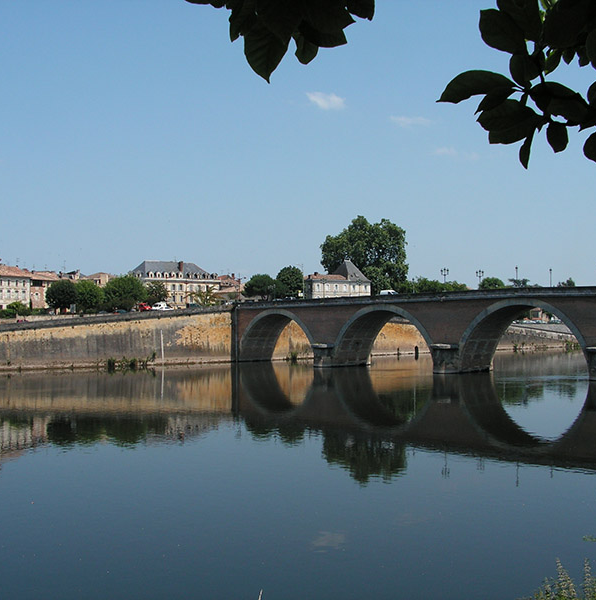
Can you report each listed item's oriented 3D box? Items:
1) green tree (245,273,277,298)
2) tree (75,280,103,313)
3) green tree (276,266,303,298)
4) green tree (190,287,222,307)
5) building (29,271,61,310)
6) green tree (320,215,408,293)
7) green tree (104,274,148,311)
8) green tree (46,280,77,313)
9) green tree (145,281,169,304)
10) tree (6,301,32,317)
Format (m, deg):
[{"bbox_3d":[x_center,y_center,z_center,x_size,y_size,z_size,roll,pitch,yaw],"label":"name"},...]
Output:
[{"bbox_3d":[-9.960,-3.050,221.000,8.500,7.970,8.000,0,-2,0],"label":"green tree"},{"bbox_3d":[-47.480,-0.910,189.000,6.990,7.890,6.800,0,-1,0],"label":"tree"},{"bbox_3d":[-2.300,-4.080,219.000,6.930,9.420,6.800,0,-1,0],"label":"green tree"},{"bbox_3d":[-23.090,-0.690,210.000,8.580,5.430,7.500,0,-2,0],"label":"green tree"},{"bbox_3d":[-60.980,-1.950,194.530,8.000,9.180,9.000,1,-2,-38],"label":"building"},{"bbox_3d":[21.180,-12.770,264.000,27.760,28.400,26.000,0,-2,0],"label":"green tree"},{"bbox_3d":[-39.620,-1.540,190.000,9.950,8.480,9.200,0,-1,0],"label":"green tree"},{"bbox_3d":[-53.100,-0.670,187.000,6.860,7.420,6.500,0,-2,0],"label":"green tree"},{"bbox_3d":[-34.460,-1.280,203.000,5.730,6.710,5.800,0,-2,0],"label":"green tree"},{"bbox_3d":[-58.910,1.850,176.000,5.500,3.280,4.500,0,-2,0],"label":"tree"}]

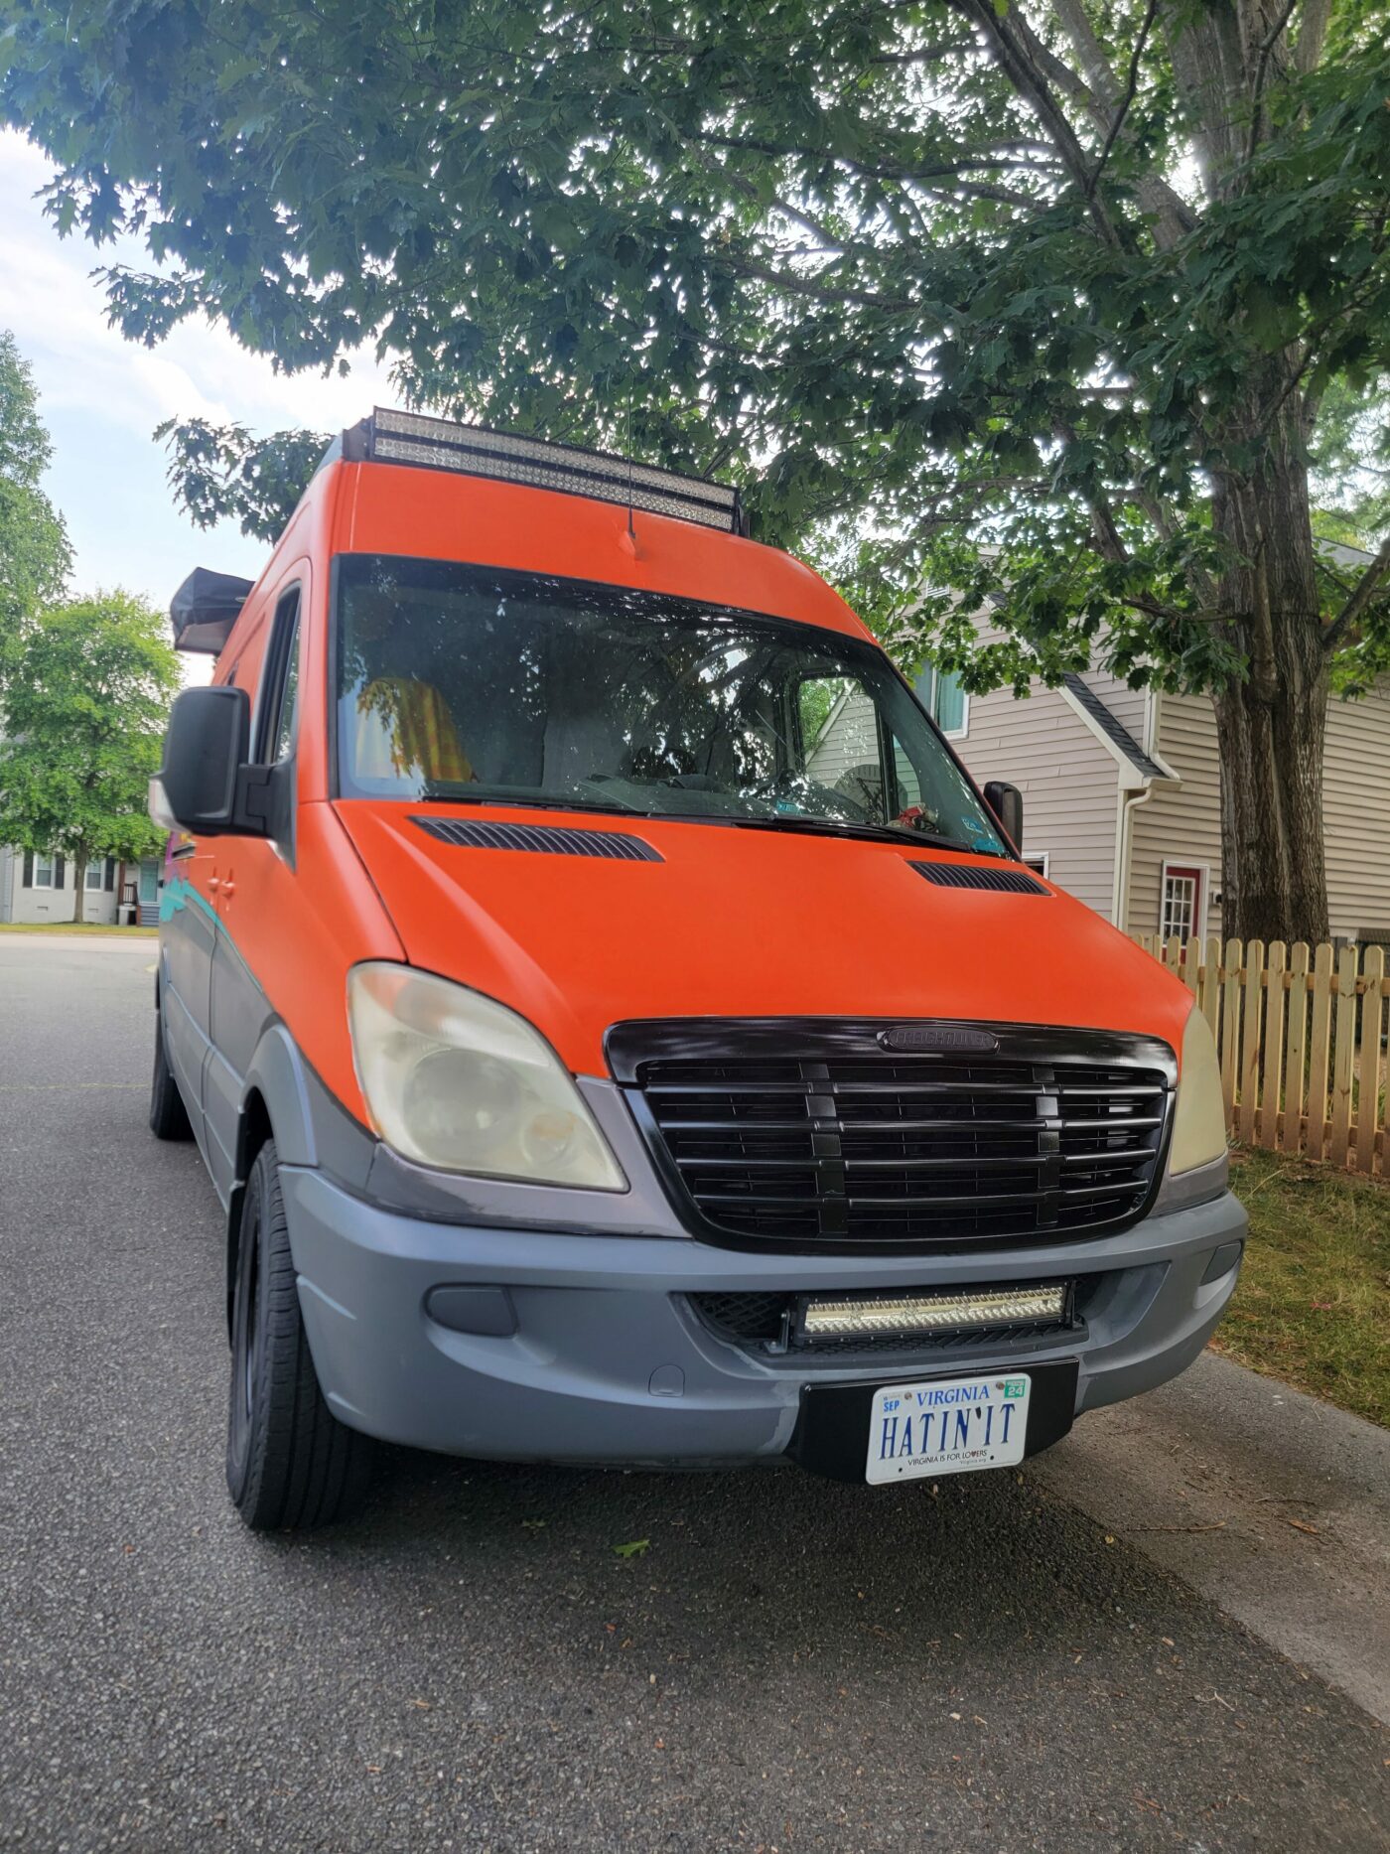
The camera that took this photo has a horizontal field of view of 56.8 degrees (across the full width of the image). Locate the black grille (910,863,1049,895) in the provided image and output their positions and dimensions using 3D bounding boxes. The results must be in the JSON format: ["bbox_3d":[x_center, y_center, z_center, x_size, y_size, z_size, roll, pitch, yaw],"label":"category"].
[{"bbox_3d":[0.656,-0.106,2.892,0.478,0.040,0.160,3,22,-38],"label":"black grille"}]

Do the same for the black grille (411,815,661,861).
[{"bbox_3d":[-0.302,-0.169,2.450,0.478,0.040,0.160,4,21,-11],"label":"black grille"}]

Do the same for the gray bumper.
[{"bbox_3d":[0.294,0.666,2.303,1.940,0.410,0.600,4,0,-25],"label":"gray bumper"}]

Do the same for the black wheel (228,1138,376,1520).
[{"bbox_3d":[-0.807,0.808,2.621,0.250,0.750,0.750,4,0,-25],"label":"black wheel"}]

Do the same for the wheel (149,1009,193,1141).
[{"bbox_3d":[-2.620,0.708,6.548,0.250,0.750,0.750,4,0,-25],"label":"wheel"}]

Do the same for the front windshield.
[{"bbox_3d":[-0.027,-0.548,3.171,1.720,1.000,0.150,4,-45,-25],"label":"front windshield"}]

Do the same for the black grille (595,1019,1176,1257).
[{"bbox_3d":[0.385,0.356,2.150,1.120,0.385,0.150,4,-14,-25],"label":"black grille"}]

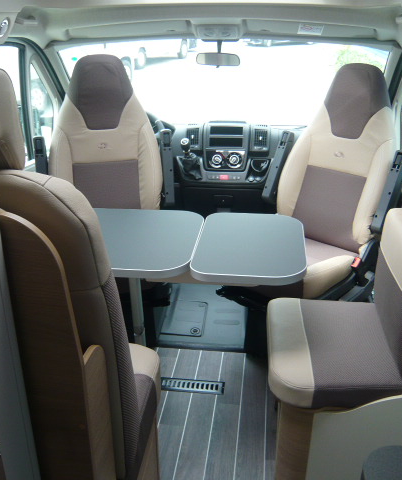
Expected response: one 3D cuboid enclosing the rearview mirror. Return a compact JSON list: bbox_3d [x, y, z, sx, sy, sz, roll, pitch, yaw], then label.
[{"bbox_3d":[0.077,-0.843,2.420,0.205,0.065,0.040,7,22,18],"label":"rearview mirror"}]

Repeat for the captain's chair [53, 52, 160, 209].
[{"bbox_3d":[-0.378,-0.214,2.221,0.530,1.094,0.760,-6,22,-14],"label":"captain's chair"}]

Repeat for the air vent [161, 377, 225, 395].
[{"bbox_3d":[-0.045,0.618,2.192,0.295,0.020,0.088,2,21,7],"label":"air vent"}]

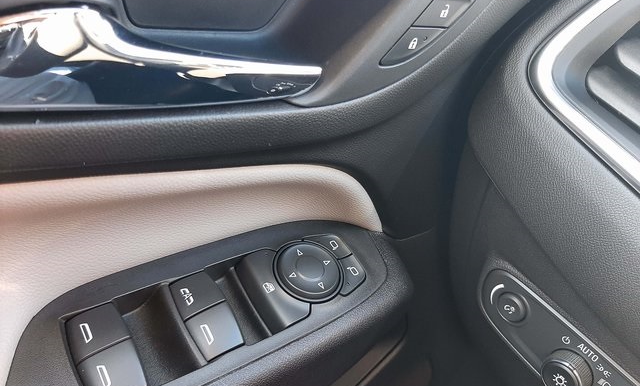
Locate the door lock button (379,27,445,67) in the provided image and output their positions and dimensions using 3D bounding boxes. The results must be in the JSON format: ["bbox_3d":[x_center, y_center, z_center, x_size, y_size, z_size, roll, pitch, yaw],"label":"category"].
[{"bbox_3d":[0.062,-0.101,0.327,0.044,0.025,0.009,-11,46,-28],"label":"door lock button"}]

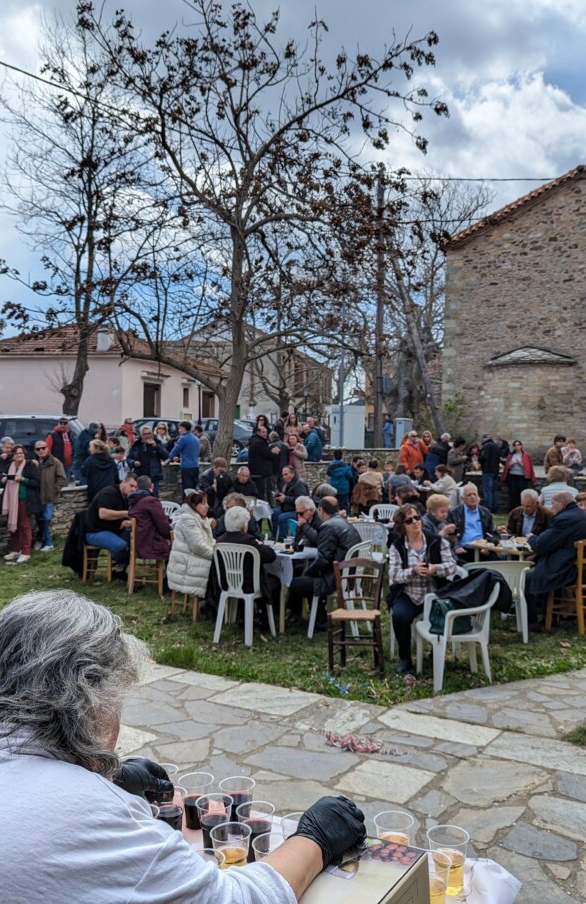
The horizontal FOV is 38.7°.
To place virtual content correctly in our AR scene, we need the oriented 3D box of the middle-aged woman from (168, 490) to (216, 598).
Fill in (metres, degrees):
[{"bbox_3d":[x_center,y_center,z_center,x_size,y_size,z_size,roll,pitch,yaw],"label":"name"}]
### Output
[{"bbox_3d":[-0.930,1.040,8.238,0.720,1.260,0.540,1,2,18],"label":"middle-aged woman"}]

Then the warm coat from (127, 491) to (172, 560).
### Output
[{"bbox_3d":[-1.716,0.870,10.000,0.530,0.820,0.460,2,3,30],"label":"warm coat"}]

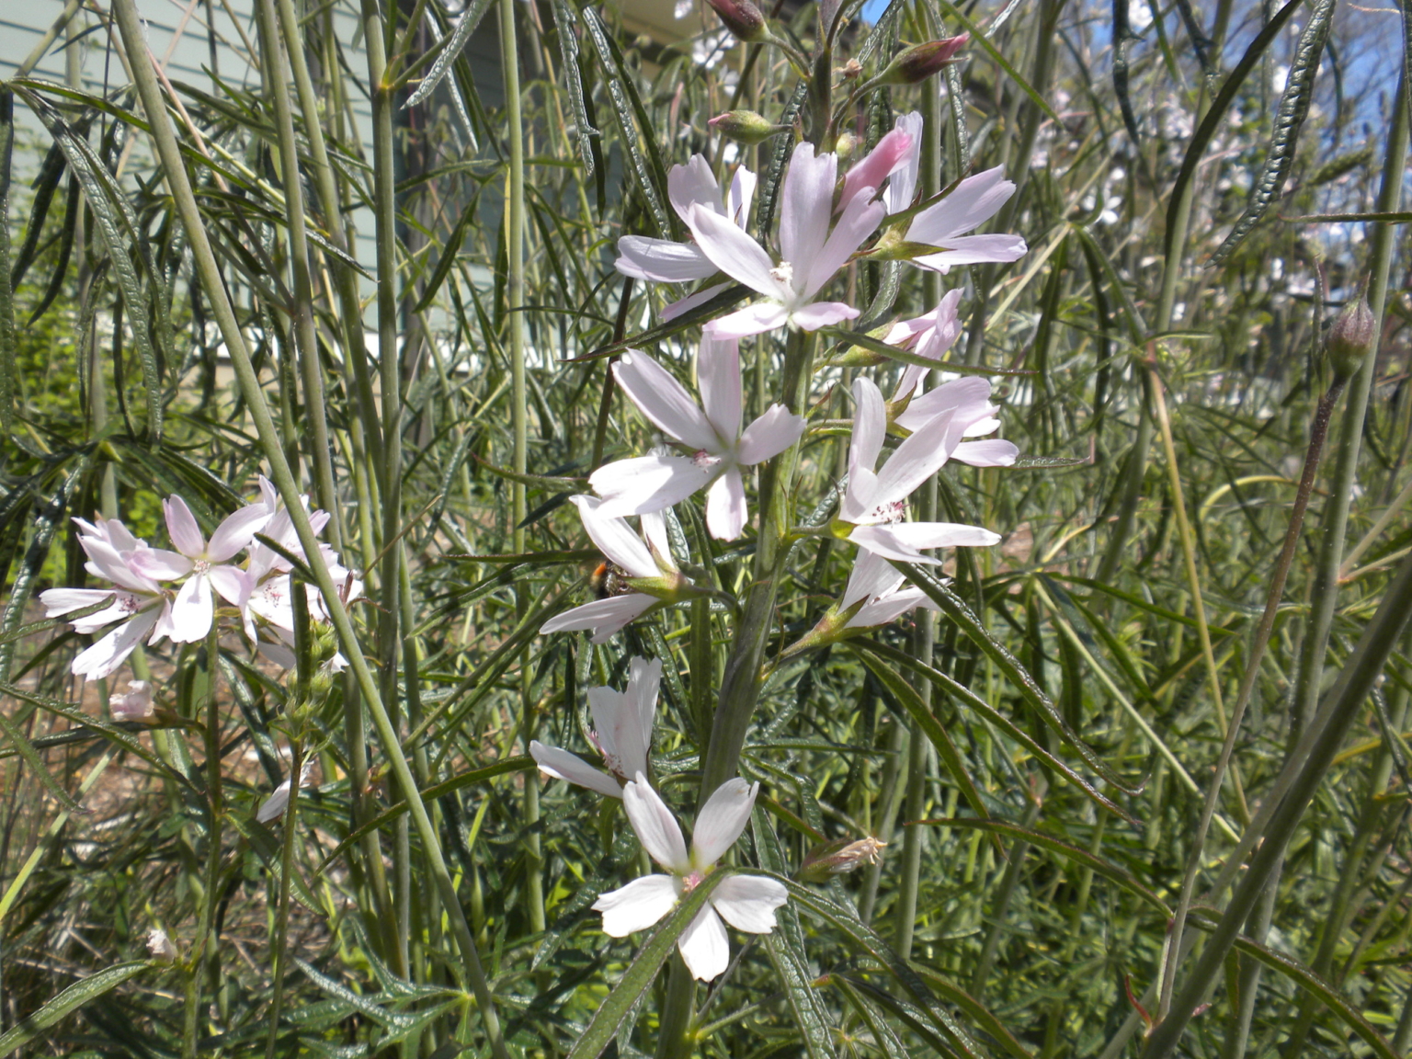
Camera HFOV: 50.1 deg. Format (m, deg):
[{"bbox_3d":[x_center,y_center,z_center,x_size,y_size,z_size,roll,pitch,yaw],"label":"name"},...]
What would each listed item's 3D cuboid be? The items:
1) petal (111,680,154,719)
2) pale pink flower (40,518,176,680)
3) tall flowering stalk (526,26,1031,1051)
[{"bbox_3d":[-0.182,0.054,0.480,0.013,0.012,0.013,-3,3,-24],"label":"petal"},{"bbox_3d":[-0.190,0.022,0.480,0.032,0.048,0.047,-12,7,-25],"label":"pale pink flower"},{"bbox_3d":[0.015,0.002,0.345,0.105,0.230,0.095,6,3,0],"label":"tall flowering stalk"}]

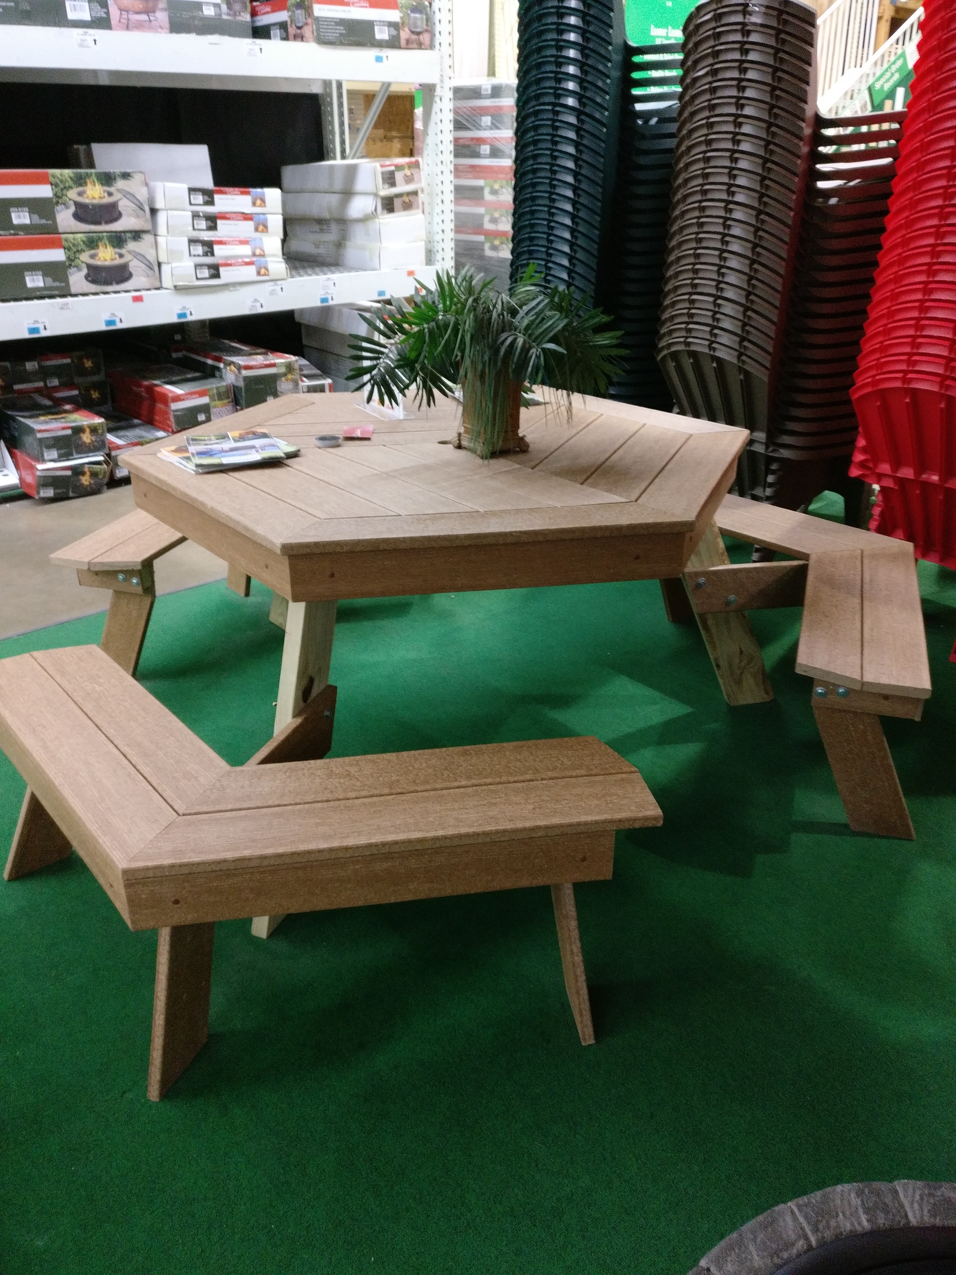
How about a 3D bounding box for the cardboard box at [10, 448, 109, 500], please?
[{"bbox_3d":[-2.122,-0.883,5.126,0.301,0.163,0.800,-16,29,-30],"label":"cardboard box"}]

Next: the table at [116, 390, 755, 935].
[{"bbox_3d":[-0.027,-0.131,2.825,1.710,0.804,1.530,-4,25,-8],"label":"table"}]

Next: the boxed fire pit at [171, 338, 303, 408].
[{"bbox_3d":[-1.417,-1.550,6.013,0.344,0.229,0.861,-19,31,-35],"label":"boxed fire pit"}]

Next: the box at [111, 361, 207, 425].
[{"bbox_3d":[-1.671,-1.312,5.601,0.340,0.192,0.854,-18,30,-33],"label":"box"}]

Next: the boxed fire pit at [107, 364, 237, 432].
[{"bbox_3d":[-1.726,-1.359,5.813,0.360,0.201,0.829,-19,30,-34],"label":"boxed fire pit"}]

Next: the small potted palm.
[{"bbox_3d":[0.025,-0.679,2.523,0.670,0.440,0.580,0,25,0],"label":"small potted palm"}]

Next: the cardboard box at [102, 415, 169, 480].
[{"bbox_3d":[-1.917,-1.028,5.438,0.329,0.162,0.820,-19,30,-34],"label":"cardboard box"}]

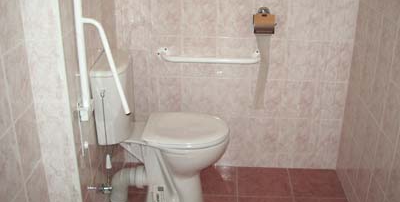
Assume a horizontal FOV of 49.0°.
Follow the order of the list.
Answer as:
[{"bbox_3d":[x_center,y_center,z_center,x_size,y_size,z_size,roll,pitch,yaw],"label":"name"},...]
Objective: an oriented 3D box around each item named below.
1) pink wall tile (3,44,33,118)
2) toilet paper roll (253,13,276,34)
[{"bbox_3d":[-0.650,-0.072,1.575,0.010,0.250,0.188,1,23,3],"label":"pink wall tile"},{"bbox_3d":[0.363,-0.425,2.458,0.100,0.105,0.105,1,23,3],"label":"toilet paper roll"}]

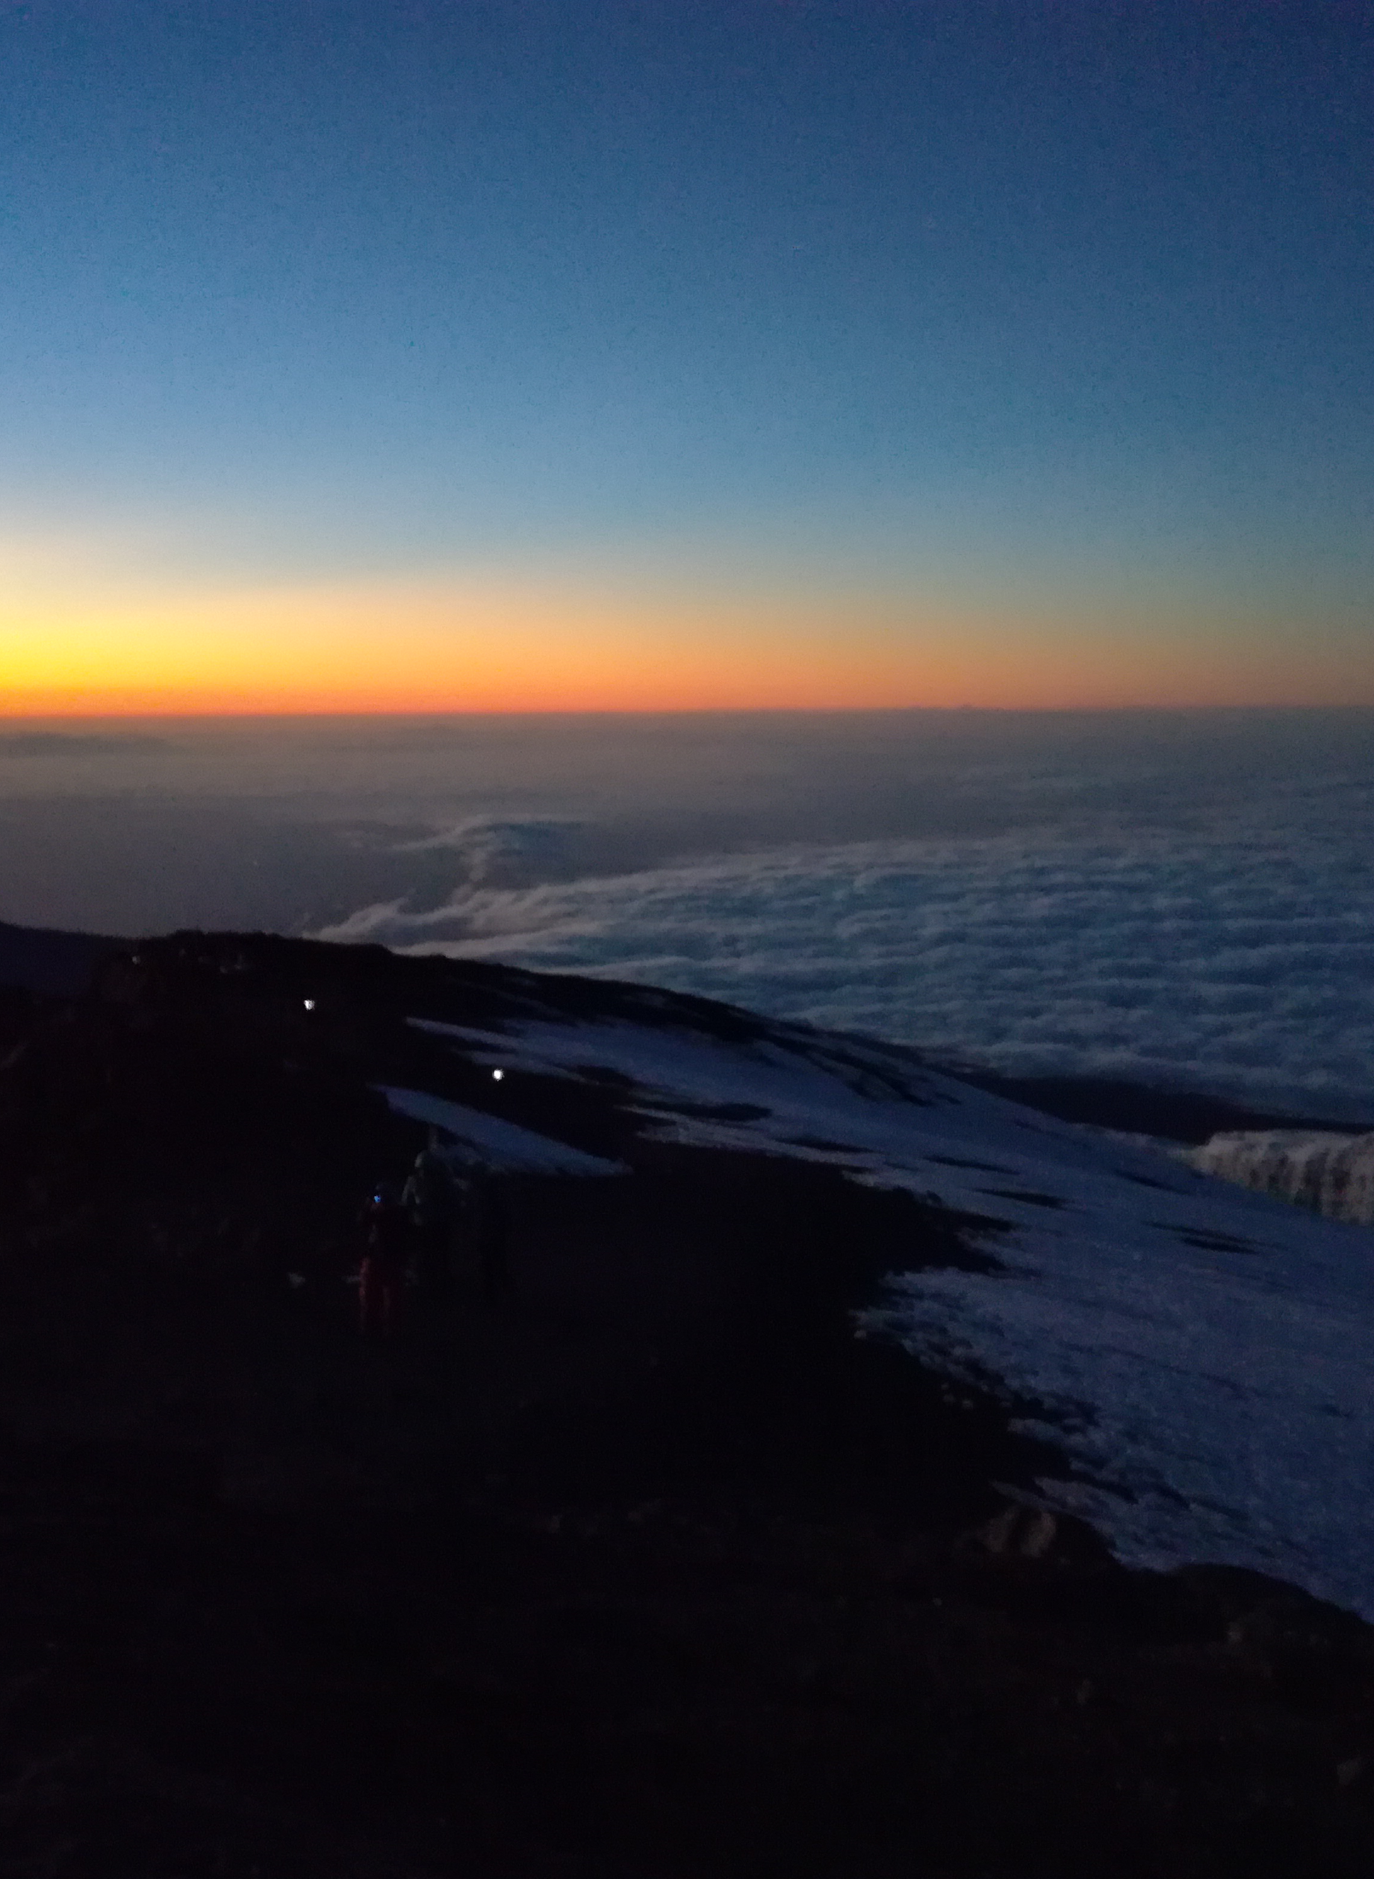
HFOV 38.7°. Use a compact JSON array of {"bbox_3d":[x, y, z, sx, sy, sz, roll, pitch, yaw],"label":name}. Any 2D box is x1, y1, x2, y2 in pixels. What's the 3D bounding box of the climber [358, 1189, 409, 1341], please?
[{"bbox_3d":[-3.395,3.581,21.704,0.600,1.760,0.450,0,9,3],"label":"climber"}]

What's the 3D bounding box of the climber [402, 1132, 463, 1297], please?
[{"bbox_3d":[-2.921,3.264,22.514,0.620,1.820,0.480,1,9,7],"label":"climber"}]

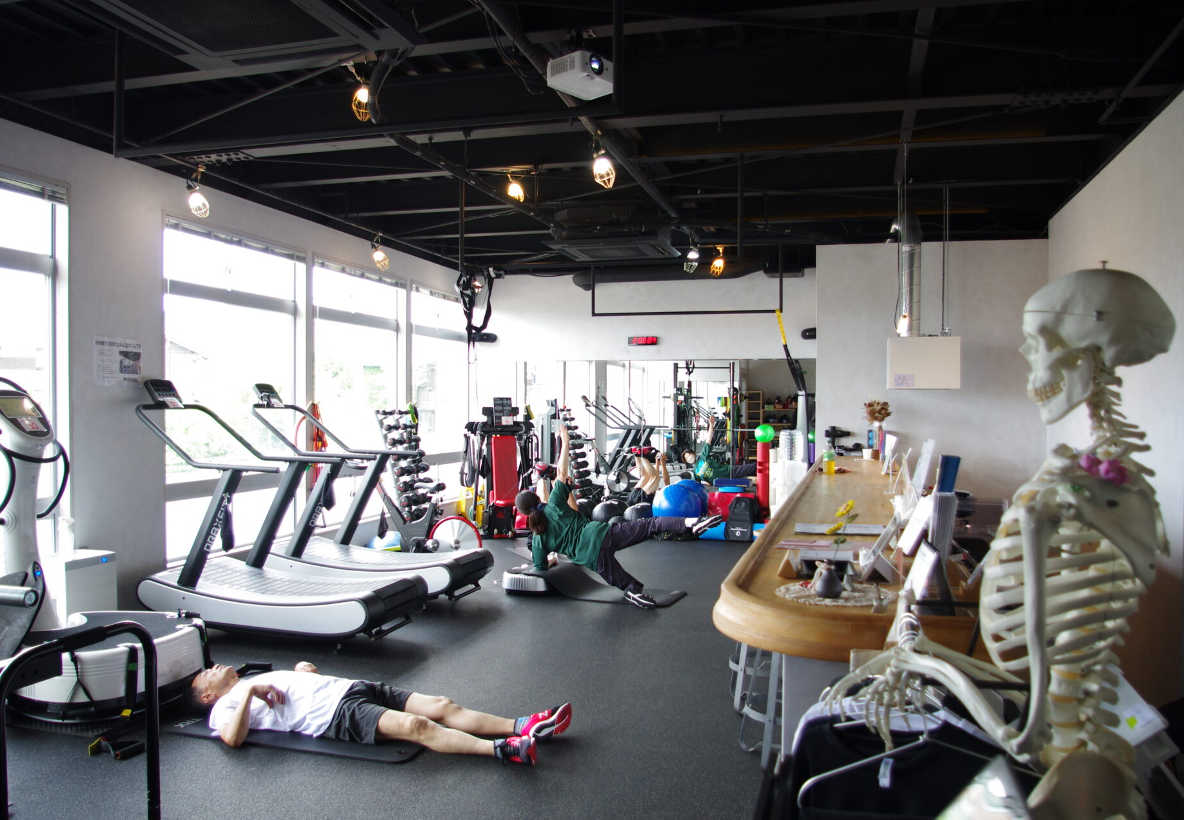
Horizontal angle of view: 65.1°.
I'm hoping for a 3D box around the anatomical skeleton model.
[{"bbox_3d":[0.597,0.622,1.339,0.500,1.645,0.430,1,0,38],"label":"anatomical skeleton model"}]

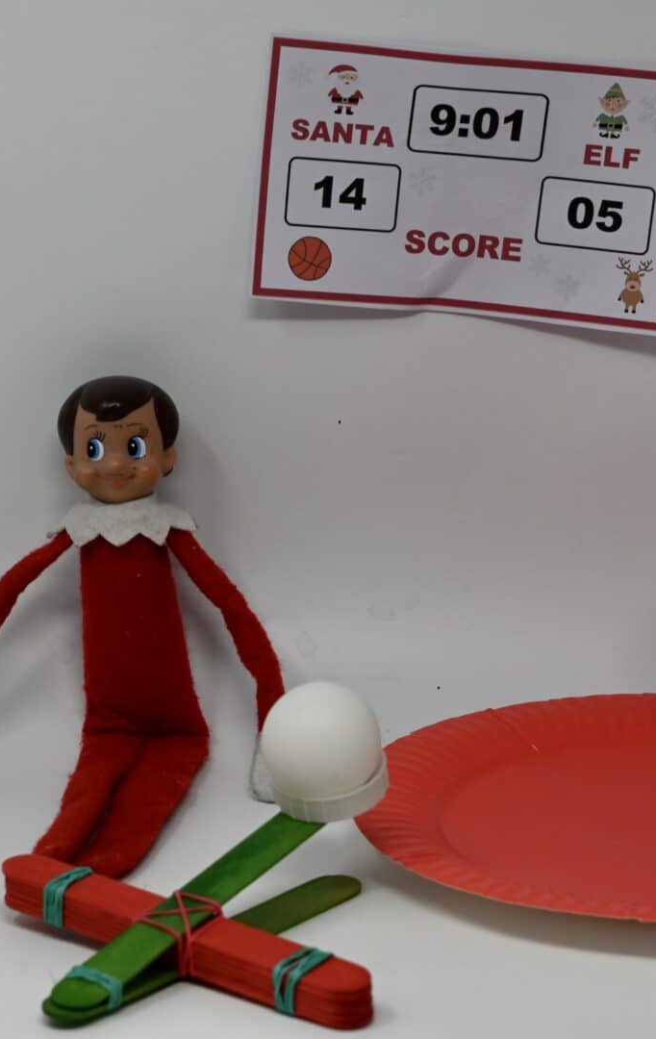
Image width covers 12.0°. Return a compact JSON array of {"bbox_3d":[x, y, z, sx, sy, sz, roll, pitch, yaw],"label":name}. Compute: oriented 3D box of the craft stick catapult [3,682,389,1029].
[{"bbox_3d":[-0.037,0.102,1.009,0.147,0.075,0.158,11,18,36],"label":"craft stick catapult"}]

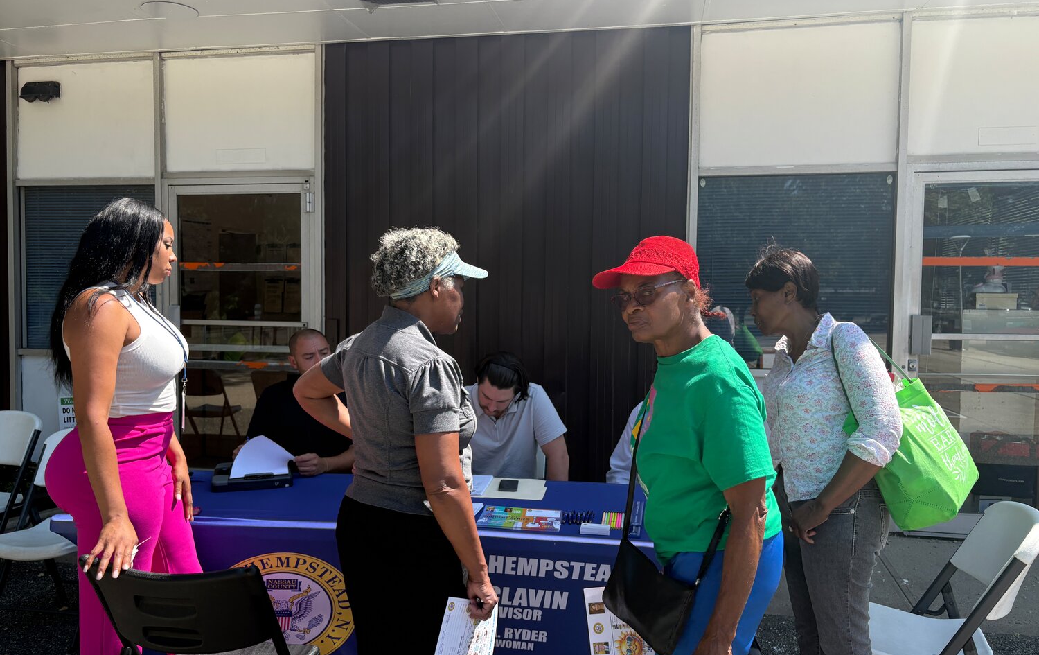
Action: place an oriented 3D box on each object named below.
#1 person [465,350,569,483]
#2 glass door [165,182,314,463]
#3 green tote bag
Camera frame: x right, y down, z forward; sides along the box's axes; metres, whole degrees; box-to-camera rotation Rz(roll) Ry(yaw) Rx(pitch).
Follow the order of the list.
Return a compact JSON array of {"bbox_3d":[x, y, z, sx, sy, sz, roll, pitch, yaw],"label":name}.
[{"bbox_3d":[-0.080,0.721,3.415,0.560,1.275,0.800,1,3,6],"label":"person"},{"bbox_3d":[-1.979,0.066,5.502,1.094,2.154,0.060,1,3,11],"label":"glass door"},{"bbox_3d":[1.064,0.272,2.170,0.220,0.510,0.290,-24,2,38],"label":"green tote bag"}]

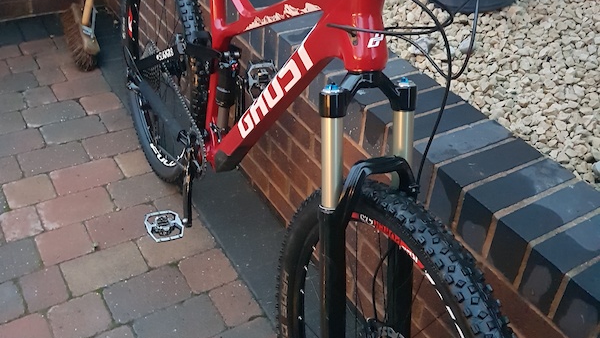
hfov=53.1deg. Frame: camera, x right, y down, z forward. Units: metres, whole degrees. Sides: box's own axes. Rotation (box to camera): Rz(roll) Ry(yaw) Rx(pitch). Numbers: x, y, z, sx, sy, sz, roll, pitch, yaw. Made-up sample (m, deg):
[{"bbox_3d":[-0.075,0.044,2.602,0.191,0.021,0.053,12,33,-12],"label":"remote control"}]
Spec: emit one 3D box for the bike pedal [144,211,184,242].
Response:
[{"bbox_3d":[-0.335,0.138,1.483,0.090,0.031,0.095,-9,46,-29],"label":"bike pedal"}]

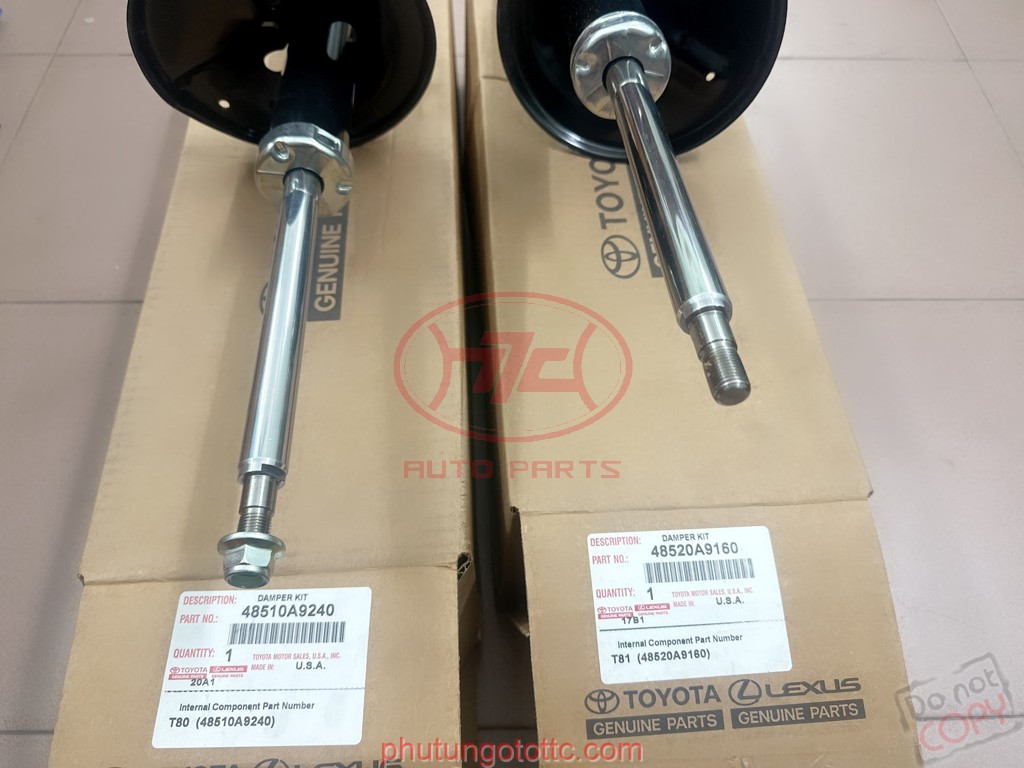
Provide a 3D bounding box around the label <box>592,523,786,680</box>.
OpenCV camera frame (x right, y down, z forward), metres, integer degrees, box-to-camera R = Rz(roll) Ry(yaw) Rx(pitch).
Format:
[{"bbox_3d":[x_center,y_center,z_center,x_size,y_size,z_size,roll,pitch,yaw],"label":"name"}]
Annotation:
[{"bbox_3d":[0.095,0.117,0.381,0.102,0.002,0.076,-2,71,-4],"label":"label"}]

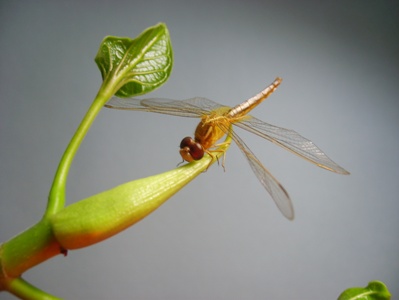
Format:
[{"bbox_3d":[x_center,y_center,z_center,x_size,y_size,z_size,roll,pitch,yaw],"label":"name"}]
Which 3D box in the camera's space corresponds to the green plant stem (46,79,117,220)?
[{"bbox_3d":[-0.032,0.000,0.105,0.006,0.038,0.005,25,0,0],"label":"green plant stem"}]

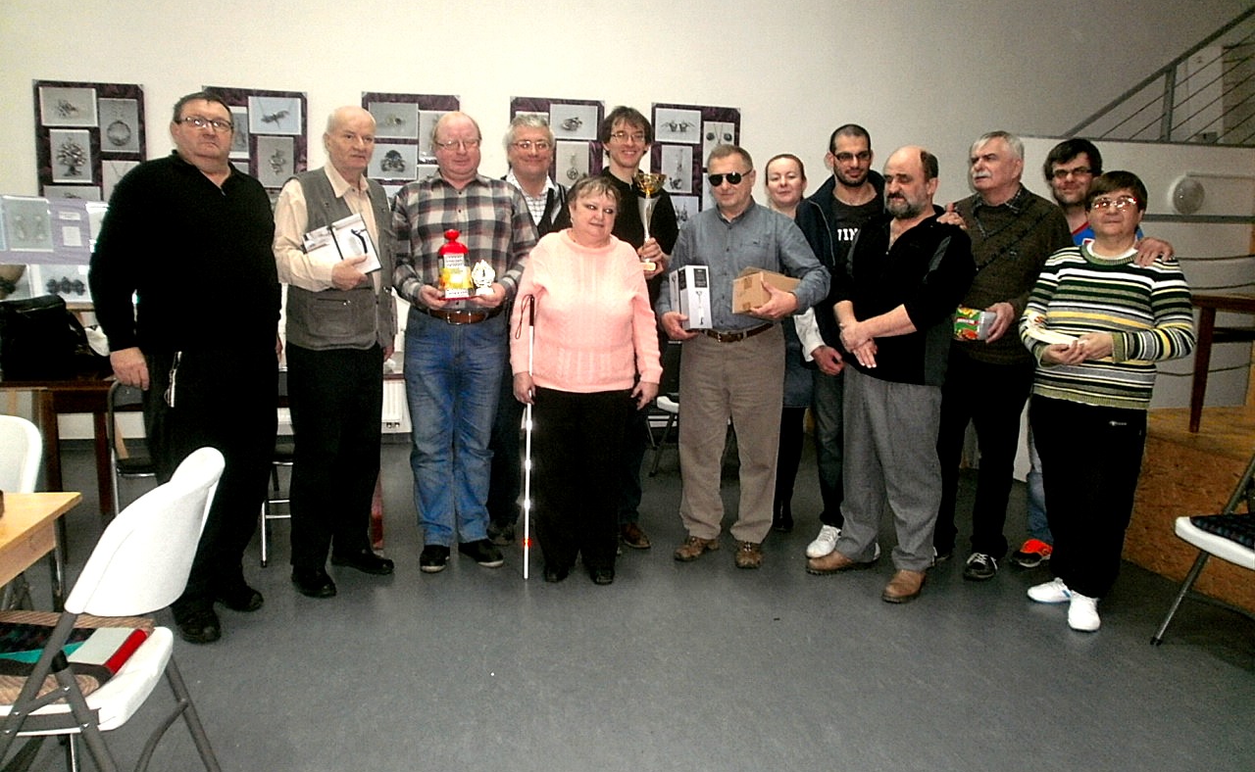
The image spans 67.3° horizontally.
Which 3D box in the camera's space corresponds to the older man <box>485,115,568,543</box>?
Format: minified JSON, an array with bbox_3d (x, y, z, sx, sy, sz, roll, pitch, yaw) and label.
[{"bbox_3d":[-0.414,-0.235,4.015,0.520,1.785,0.360,0,8,-6],"label":"older man"}]

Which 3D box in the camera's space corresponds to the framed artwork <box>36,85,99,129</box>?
[{"bbox_3d":[-3.235,-1.615,5.453,0.300,0.212,0.015,-1,8,-9],"label":"framed artwork"}]

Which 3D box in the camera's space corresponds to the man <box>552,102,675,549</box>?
[{"bbox_3d":[-0.058,-0.240,3.954,0.500,1.820,0.420,0,8,-5],"label":"man"}]

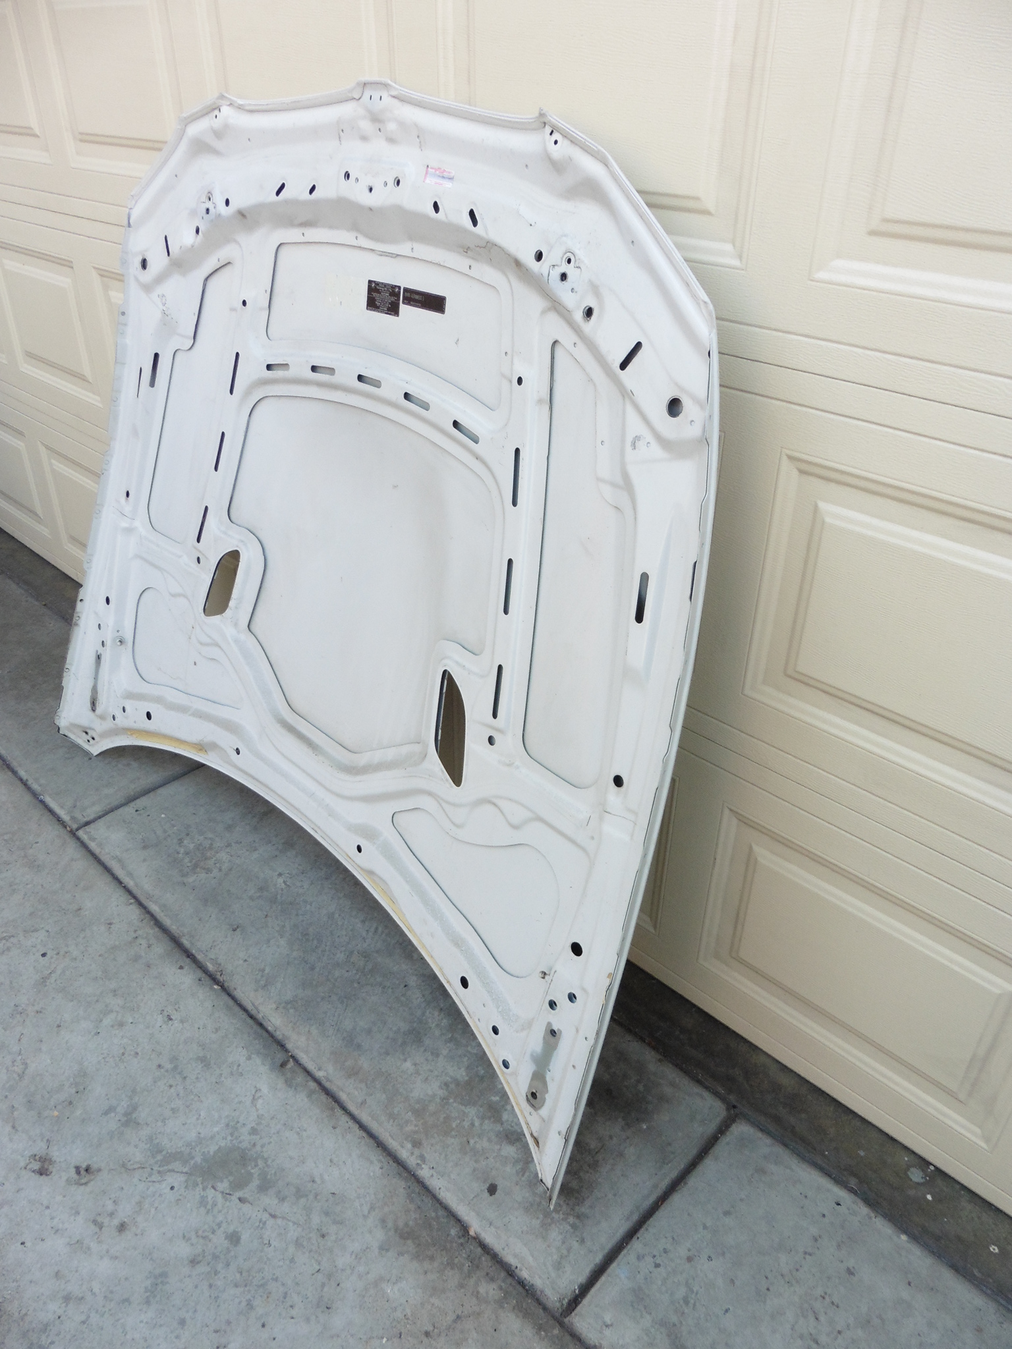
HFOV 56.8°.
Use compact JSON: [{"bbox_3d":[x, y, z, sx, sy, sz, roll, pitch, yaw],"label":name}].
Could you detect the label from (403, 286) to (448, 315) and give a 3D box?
[{"bbox_3d":[-0.117,-0.531,1.327,0.091,0.024,0.005,29,32,36],"label":"label"}]

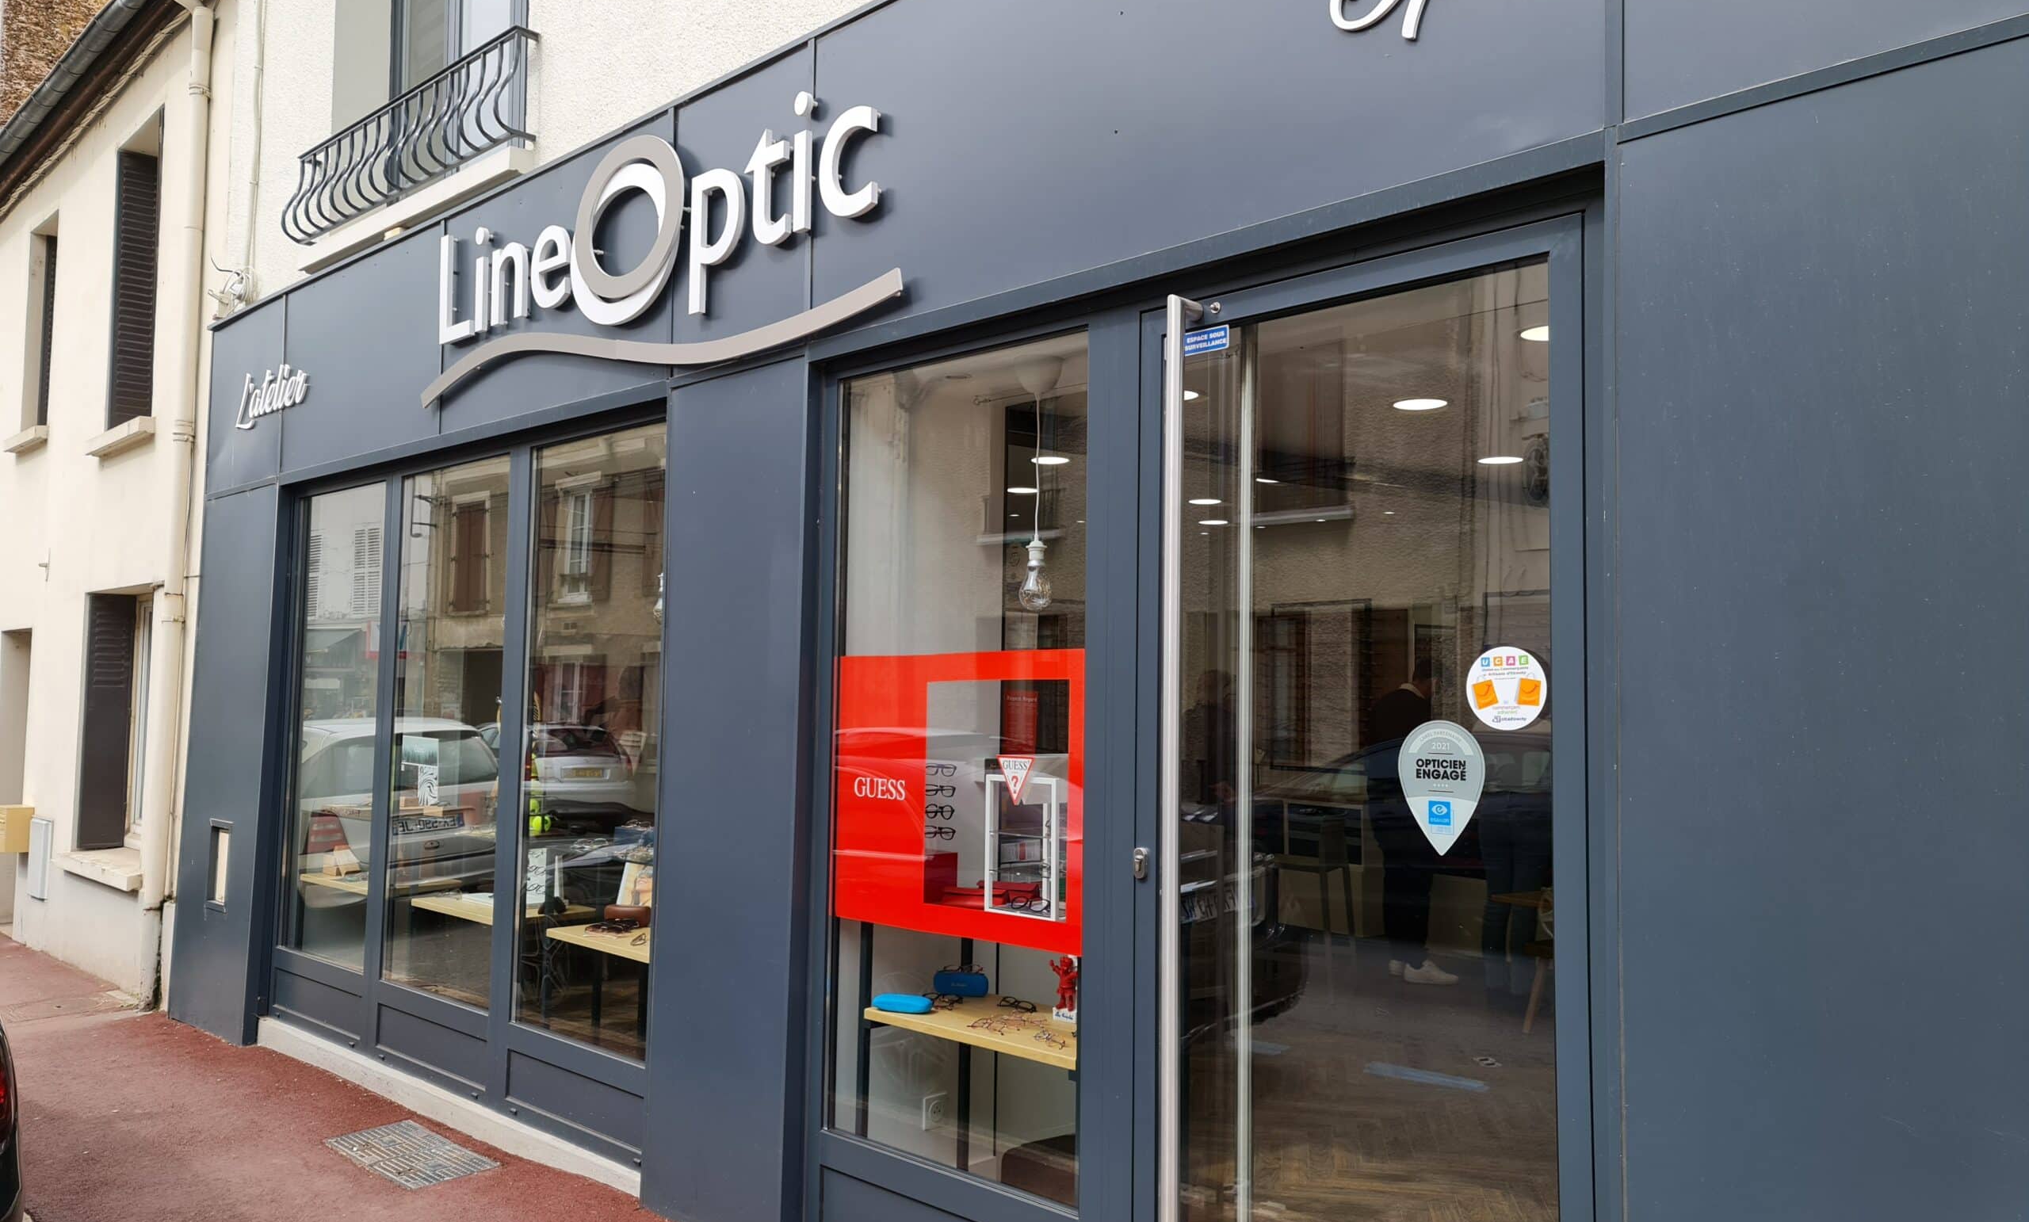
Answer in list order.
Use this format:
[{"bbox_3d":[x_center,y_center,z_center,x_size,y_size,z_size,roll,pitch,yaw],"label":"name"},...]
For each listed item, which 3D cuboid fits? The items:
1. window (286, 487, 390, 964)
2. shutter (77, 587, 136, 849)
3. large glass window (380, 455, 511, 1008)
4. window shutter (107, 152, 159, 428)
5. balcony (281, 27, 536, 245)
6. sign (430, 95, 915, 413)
[{"bbox_3d":[-2.876,0.479,6.137,0.920,1.965,0.060,-3,-5,44],"label":"window"},{"bbox_3d":[-5.452,0.660,8.805,0.060,1.530,0.240,-3,-5,44],"label":"shutter"},{"bbox_3d":[-2.119,0.426,5.411,0.880,1.990,0.060,-3,-5,44],"label":"large glass window"},{"bbox_3d":[-5.298,-1.942,8.832,0.060,1.650,0.200,-3,-5,44],"label":"window shutter"},{"bbox_3d":[-2.445,-1.823,5.817,2.080,0.470,0.140,-3,-5,44],"label":"balcony"},{"bbox_3d":[-1.204,-1.053,4.458,2.640,0.725,0.075,-3,-5,44],"label":"sign"}]

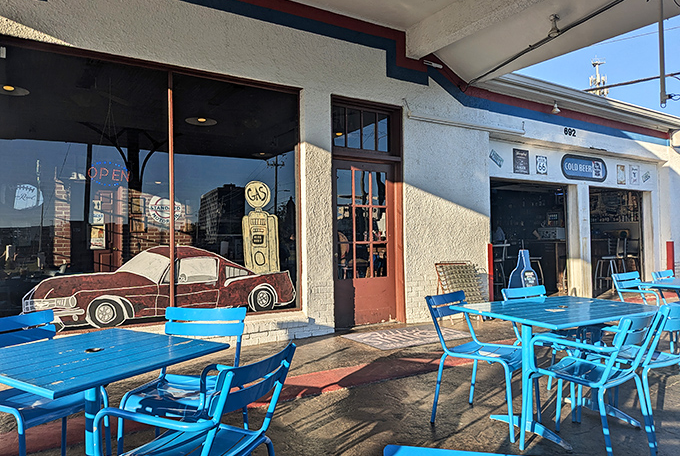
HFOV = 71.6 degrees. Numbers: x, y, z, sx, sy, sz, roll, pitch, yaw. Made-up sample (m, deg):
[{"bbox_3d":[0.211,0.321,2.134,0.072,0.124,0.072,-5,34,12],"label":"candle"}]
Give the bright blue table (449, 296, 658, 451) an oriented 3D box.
[{"bbox_3d":[1.480,0.896,3.091,1.180,0.745,0.810,0,-2,-28],"label":"bright blue table"}]

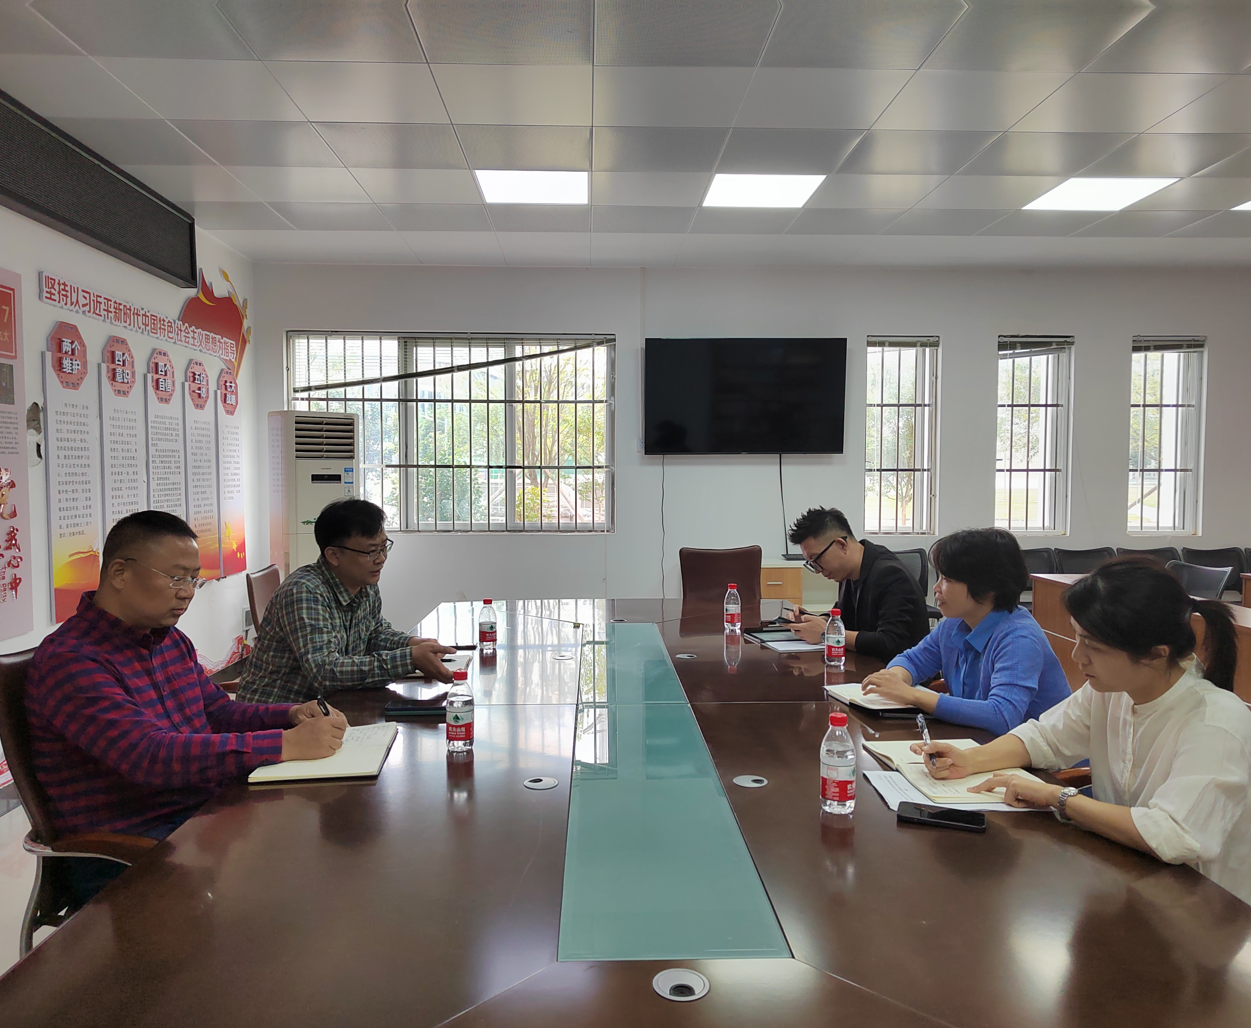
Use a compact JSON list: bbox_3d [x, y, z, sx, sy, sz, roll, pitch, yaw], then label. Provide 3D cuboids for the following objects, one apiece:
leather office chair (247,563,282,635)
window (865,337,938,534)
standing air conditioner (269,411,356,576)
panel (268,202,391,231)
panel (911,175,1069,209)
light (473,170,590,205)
[{"bbox_3d":[-1.212,0.727,3.773,0.620,0.990,0.580,0,3,-2],"label":"leather office chair"},{"bbox_3d":[2.025,-0.578,6.730,0.552,1.438,0.140,0,3,-2],"label":"window"},{"bbox_3d":[-2.105,0.211,6.189,0.500,1.780,0.360,-2,4,-39],"label":"standing air conditioner"},{"bbox_3d":[-1.643,-1.702,5.193,0.585,0.030,0.585,0,3,-2],"label":"panel"},{"bbox_3d":[1.927,-1.714,4.844,0.595,0.030,0.590,0,3,-2],"label":"panel"},{"bbox_3d":[-0.474,-1.721,4.796,0.595,0.030,0.595,0,3,-2],"label":"light"}]

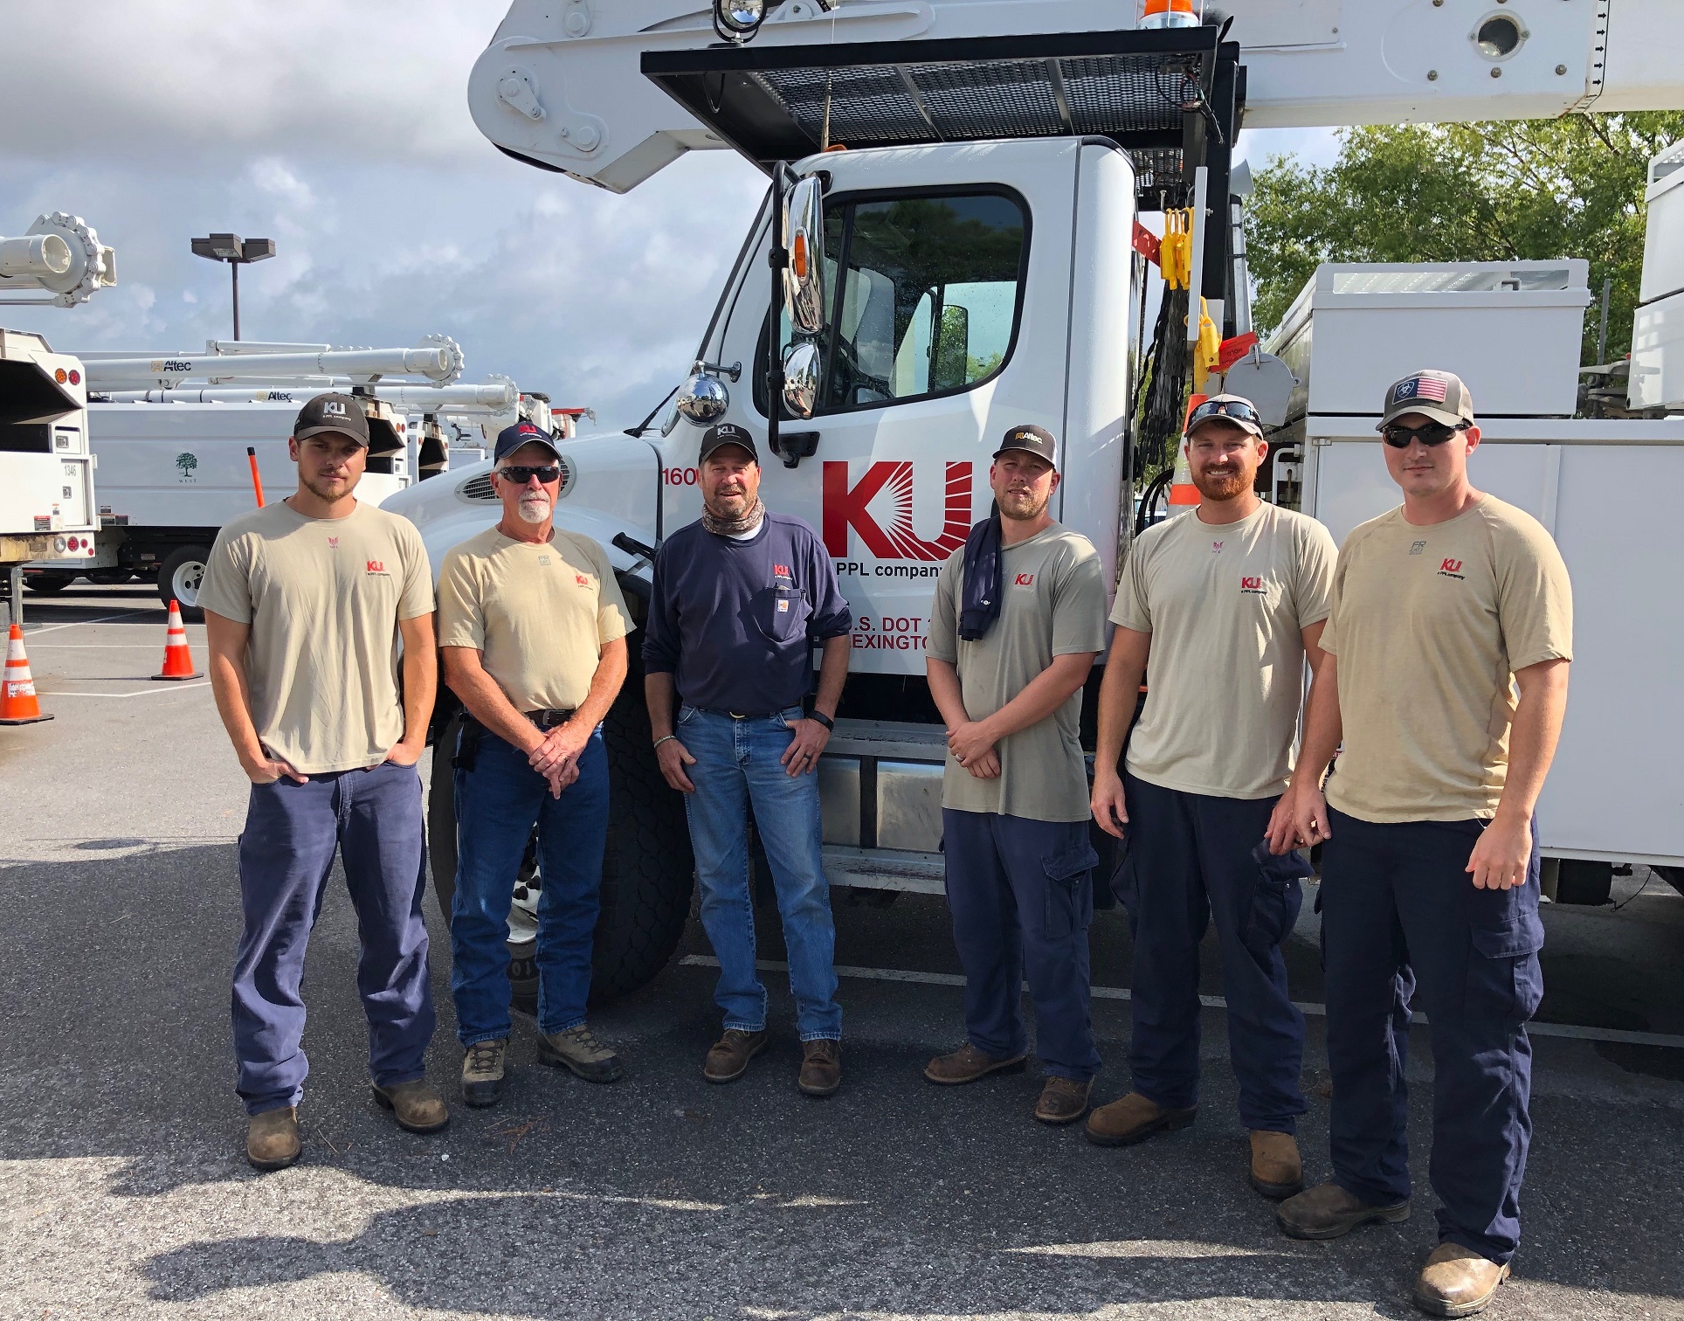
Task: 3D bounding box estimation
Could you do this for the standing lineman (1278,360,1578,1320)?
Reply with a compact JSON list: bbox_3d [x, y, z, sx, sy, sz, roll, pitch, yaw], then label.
[{"bbox_3d":[1.227,0.338,2.986,0.620,1.860,0.460,4,6,25],"label":"standing lineman"}]

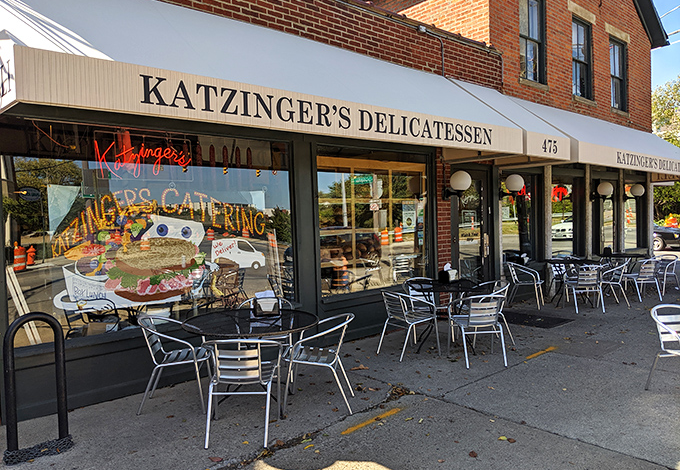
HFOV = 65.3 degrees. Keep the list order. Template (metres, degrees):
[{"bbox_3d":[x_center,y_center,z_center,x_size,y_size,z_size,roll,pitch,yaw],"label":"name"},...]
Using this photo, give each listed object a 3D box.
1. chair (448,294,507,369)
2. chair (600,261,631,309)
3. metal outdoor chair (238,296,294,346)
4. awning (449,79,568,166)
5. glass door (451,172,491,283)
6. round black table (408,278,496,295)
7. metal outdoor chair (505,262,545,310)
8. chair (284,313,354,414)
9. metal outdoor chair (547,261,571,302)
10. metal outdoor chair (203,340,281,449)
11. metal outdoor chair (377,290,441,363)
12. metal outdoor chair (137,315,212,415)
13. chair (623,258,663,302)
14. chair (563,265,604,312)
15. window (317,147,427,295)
[{"bbox_3d":[1.494,0.986,5.708,0.560,0.730,0.575,-2,2,-4],"label":"chair"},{"bbox_3d":[4.589,0.840,9.069,0.575,0.730,0.560,-2,2,3],"label":"chair"},{"bbox_3d":[-0.709,1.009,5.167,0.540,0.730,0.560,-2,2,-2],"label":"metal outdoor chair"},{"bbox_3d":[2.558,-1.759,8.015,1.290,1.300,1.270,-4,3,-42],"label":"awning"},{"bbox_3d":[2.133,0.076,8.568,1.000,2.220,0.080,-4,3,-42],"label":"glass door"},{"bbox_3d":[1.206,0.927,6.010,0.950,0.720,0.950,-2,2,0],"label":"round black table"},{"bbox_3d":[3.188,0.858,9.144,0.575,0.730,0.560,-1,2,28],"label":"metal outdoor chair"},{"bbox_3d":[-0.161,1.017,4.307,0.560,0.730,0.540,-2,2,4],"label":"chair"},{"bbox_3d":[3.890,0.742,9.118,0.540,0.730,0.560,-3,2,-24],"label":"metal outdoor chair"},{"bbox_3d":[-0.704,1.073,3.860,0.560,0.730,0.575,-2,2,-1],"label":"metal outdoor chair"},{"bbox_3d":[0.733,0.943,5.806,0.560,0.730,0.540,-3,2,-31],"label":"metal outdoor chair"},{"bbox_3d":[-1.376,1.052,4.427,0.560,0.730,0.540,-2,2,-7],"label":"metal outdoor chair"},{"bbox_3d":[5.481,0.810,9.644,0.560,0.730,0.575,-2,2,-5],"label":"chair"},{"bbox_3d":[3.976,0.863,8.612,0.560,0.730,0.575,-2,2,6],"label":"chair"},{"bbox_3d":[0.500,-0.208,6.910,2.030,1.820,0.100,-3,2,-43],"label":"window"}]

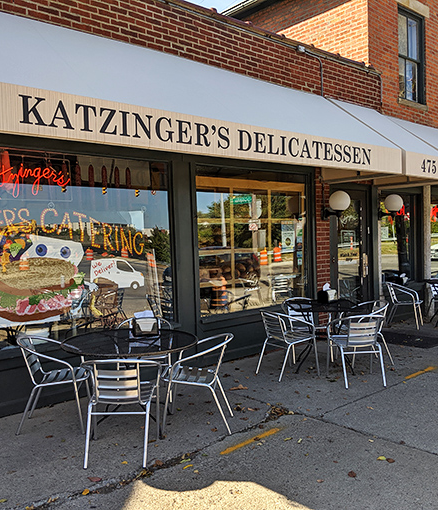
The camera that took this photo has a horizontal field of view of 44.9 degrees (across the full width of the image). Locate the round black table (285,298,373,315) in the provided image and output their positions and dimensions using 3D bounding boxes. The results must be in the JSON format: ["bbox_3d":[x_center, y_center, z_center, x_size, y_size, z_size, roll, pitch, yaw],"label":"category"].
[{"bbox_3d":[1.206,0.927,6.010,0.950,0.720,0.950,-2,2,0],"label":"round black table"}]

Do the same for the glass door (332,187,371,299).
[{"bbox_3d":[2.133,0.076,8.568,1.000,2.220,0.080,-4,3,-42],"label":"glass door"}]

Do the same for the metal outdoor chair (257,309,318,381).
[{"bbox_3d":[0.733,0.943,5.806,0.560,0.730,0.540,-3,2,-31],"label":"metal outdoor chair"}]

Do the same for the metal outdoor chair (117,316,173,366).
[{"bbox_3d":[-0.709,1.009,5.167,0.540,0.730,0.560,-2,2,-2],"label":"metal outdoor chair"}]

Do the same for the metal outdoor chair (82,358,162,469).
[{"bbox_3d":[-0.704,1.073,3.860,0.560,0.730,0.575,-2,2,-1],"label":"metal outdoor chair"}]

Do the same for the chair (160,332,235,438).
[{"bbox_3d":[-0.161,1.017,4.307,0.560,0.730,0.540,-2,2,4],"label":"chair"}]

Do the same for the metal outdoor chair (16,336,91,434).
[{"bbox_3d":[-1.376,1.052,4.427,0.560,0.730,0.540,-2,2,-7],"label":"metal outdoor chair"}]

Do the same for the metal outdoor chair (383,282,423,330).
[{"bbox_3d":[3.188,0.858,9.144,0.575,0.730,0.560,-1,2,28],"label":"metal outdoor chair"}]

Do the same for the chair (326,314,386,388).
[{"bbox_3d":[1.494,0.986,5.708,0.560,0.730,0.575,-2,2,-4],"label":"chair"}]

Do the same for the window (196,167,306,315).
[{"bbox_3d":[0.500,-0.208,6.910,2.030,1.820,0.100,-3,2,-43],"label":"window"}]

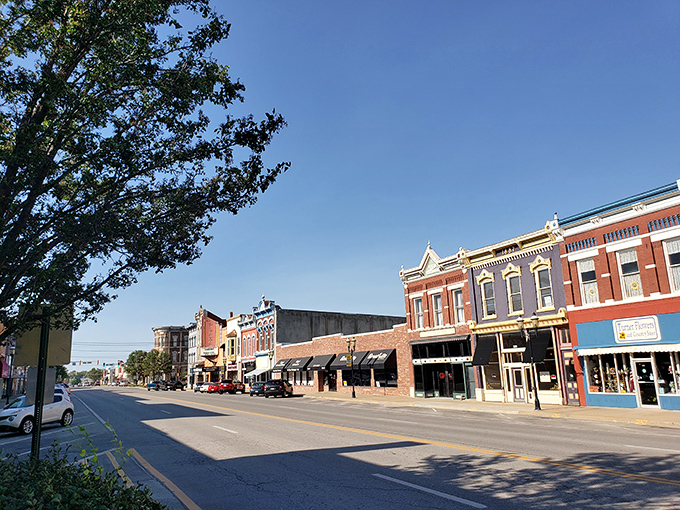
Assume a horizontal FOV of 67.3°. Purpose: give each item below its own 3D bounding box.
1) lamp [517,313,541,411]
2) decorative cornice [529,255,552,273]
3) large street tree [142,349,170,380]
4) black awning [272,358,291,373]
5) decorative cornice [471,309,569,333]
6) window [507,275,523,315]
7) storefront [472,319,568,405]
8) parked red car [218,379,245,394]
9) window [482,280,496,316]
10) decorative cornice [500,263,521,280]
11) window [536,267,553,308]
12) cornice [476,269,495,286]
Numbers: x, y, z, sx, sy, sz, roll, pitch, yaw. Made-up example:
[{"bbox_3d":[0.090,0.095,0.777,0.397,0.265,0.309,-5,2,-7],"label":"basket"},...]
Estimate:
[{"bbox_3d":[9.467,5.230,25.212,0.450,4.676,1.260,4,-14,-28],"label":"lamp"},{"bbox_3d":[11.062,0.478,28.161,0.220,0.900,1.580,4,-14,-28],"label":"decorative cornice"},{"bbox_3d":[-43.076,26.436,120.342,6.400,8.800,6.400,4,-14,-28],"label":"large street tree"},{"bbox_3d":[-6.696,12.867,59.181,1.000,1.420,3.650,4,-14,-28],"label":"black awning"},{"bbox_3d":[10.081,3.903,29.303,0.450,0.860,7.050,4,-14,-28],"label":"decorative cornice"},{"bbox_3d":[10.233,2.254,29.751,0.200,2.350,1.100,4,-14,-28],"label":"window"},{"bbox_3d":[10.097,6.263,29.462,0.650,4.350,6.750,4,-14,-28],"label":"storefront"},{"bbox_3d":[-13.347,16.174,62.939,1.860,1.690,4.550,-4,-13,8],"label":"parked red car"},{"bbox_3d":[9.233,2.700,31.583,0.200,2.350,1.100,4,-14,-28],"label":"window"},{"bbox_3d":[10.081,0.915,29.957,0.220,0.900,1.580,4,-14,-28],"label":"decorative cornice"},{"bbox_3d":[11.214,1.817,27.955,0.200,2.350,1.100,4,-14,-28],"label":"window"},{"bbox_3d":[9.071,1.365,31.807,0.220,0.900,1.580,4,-14,-28],"label":"cornice"}]

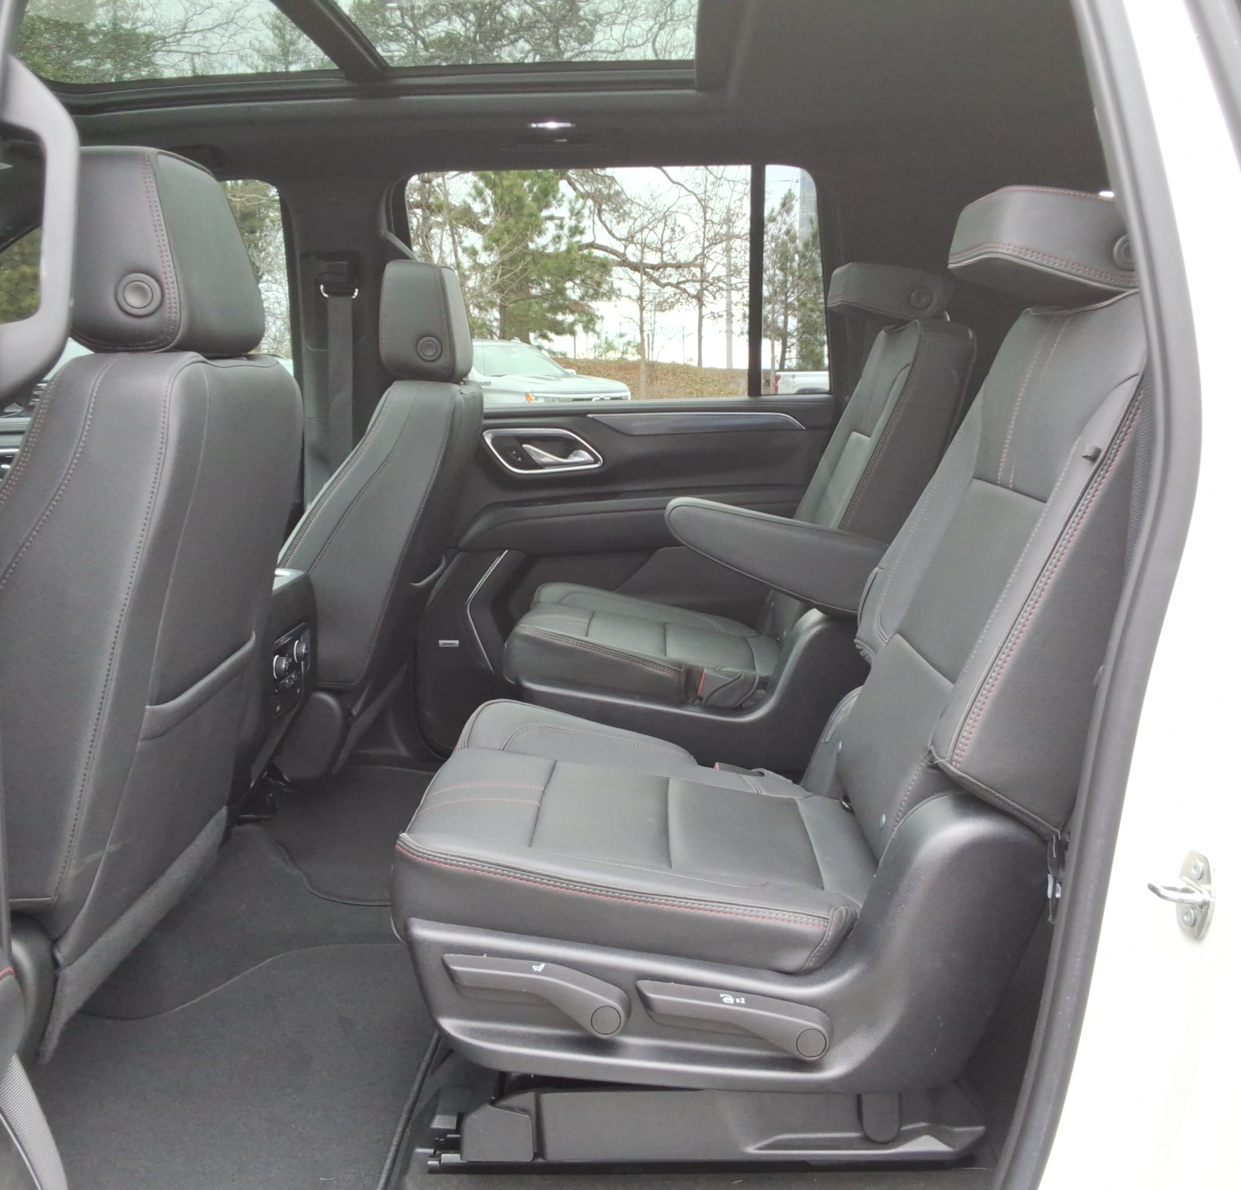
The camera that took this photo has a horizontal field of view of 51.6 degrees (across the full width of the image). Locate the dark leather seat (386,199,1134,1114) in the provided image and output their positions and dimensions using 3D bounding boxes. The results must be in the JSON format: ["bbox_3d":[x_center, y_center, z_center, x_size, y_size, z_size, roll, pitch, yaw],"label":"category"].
[{"bbox_3d":[0.152,0.024,1.306,0.710,0.797,0.570,-1,10,2],"label":"dark leather seat"}]

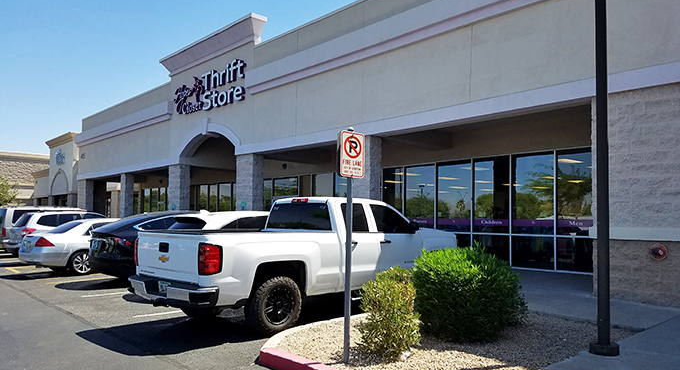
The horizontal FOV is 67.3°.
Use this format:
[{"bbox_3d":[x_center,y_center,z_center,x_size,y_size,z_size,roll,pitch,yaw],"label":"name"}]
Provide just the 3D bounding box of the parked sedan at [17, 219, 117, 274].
[{"bbox_3d":[-6.650,1.733,15.360,4.860,1.450,1.820,4,-5,-44],"label":"parked sedan"}]

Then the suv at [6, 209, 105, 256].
[{"bbox_3d":[-10.100,1.849,20.100,4.750,1.720,1.880,4,-5,-44],"label":"suv"}]

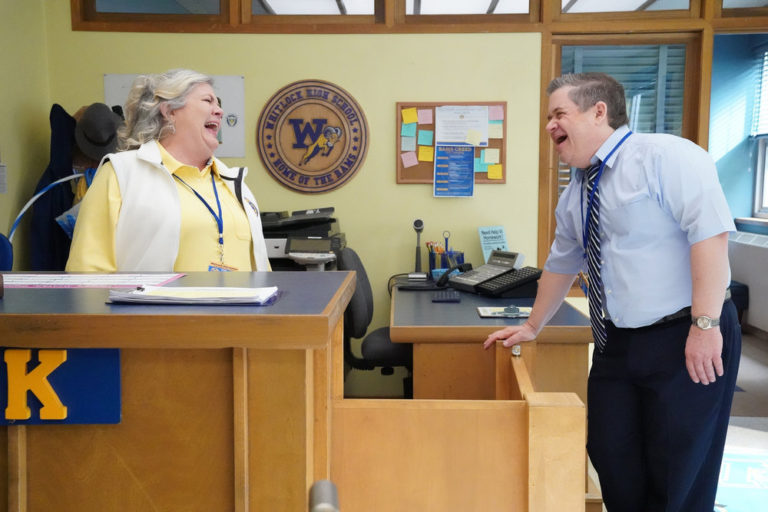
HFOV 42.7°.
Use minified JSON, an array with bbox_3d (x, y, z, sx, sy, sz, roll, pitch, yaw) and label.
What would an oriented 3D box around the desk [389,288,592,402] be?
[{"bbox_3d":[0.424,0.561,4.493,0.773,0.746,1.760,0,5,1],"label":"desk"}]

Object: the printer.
[{"bbox_3d":[-0.452,-0.006,4.973,0.500,0.480,0.500,0,5,1],"label":"printer"}]

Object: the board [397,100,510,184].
[{"bbox_3d":[0.361,-0.608,5.293,0.605,0.447,0.025,0,5,1],"label":"board"}]

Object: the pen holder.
[{"bbox_3d":[0.324,0.052,5.086,0.180,0.148,0.110,0,5,1],"label":"pen holder"}]

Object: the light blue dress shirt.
[{"bbox_3d":[0.664,-0.074,2.542,0.360,0.560,0.500,-14,13,-40],"label":"light blue dress shirt"}]

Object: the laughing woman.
[{"bbox_3d":[-0.600,0.265,2.840,0.560,1.596,0.420,-3,6,-34],"label":"laughing woman"}]

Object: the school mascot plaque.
[{"bbox_3d":[-0.383,-0.642,5.292,0.615,0.620,0.035,0,5,1],"label":"school mascot plaque"}]

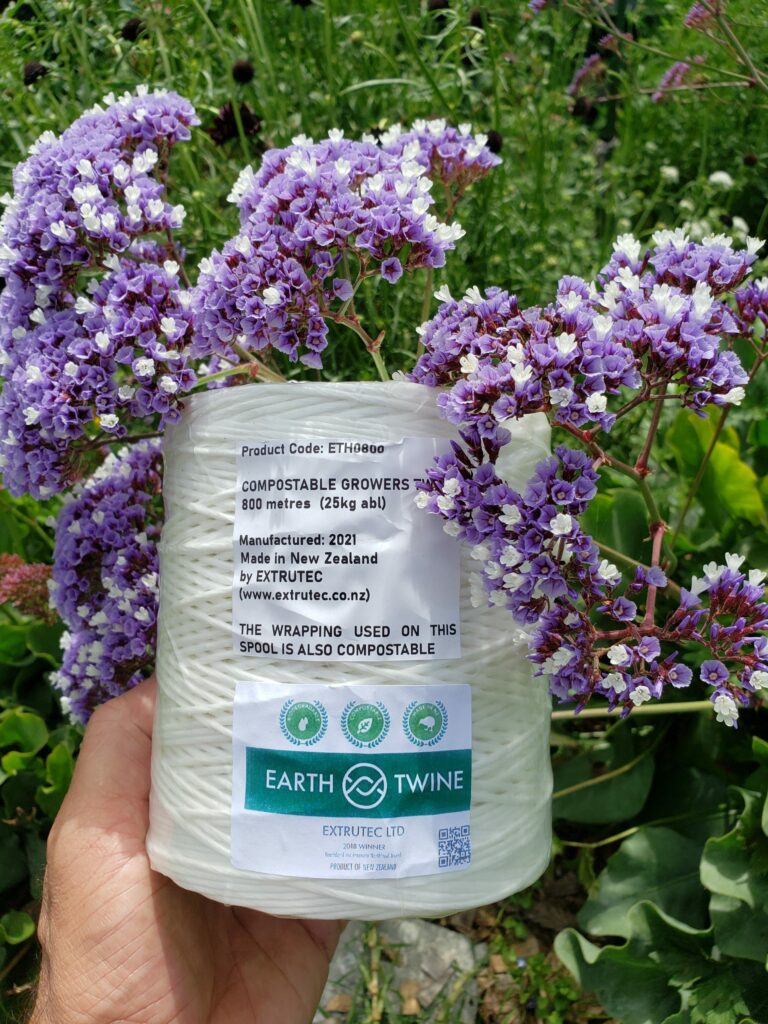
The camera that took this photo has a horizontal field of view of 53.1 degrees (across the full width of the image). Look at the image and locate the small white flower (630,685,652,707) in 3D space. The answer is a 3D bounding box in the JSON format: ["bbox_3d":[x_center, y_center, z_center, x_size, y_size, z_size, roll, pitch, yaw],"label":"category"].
[{"bbox_3d":[0.102,0.073,0.306,0.009,0.009,0.007,10,6,15],"label":"small white flower"}]

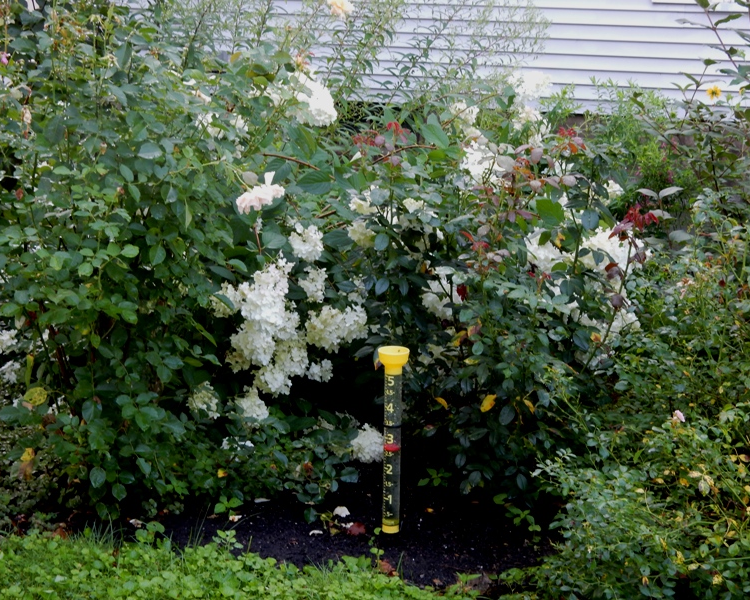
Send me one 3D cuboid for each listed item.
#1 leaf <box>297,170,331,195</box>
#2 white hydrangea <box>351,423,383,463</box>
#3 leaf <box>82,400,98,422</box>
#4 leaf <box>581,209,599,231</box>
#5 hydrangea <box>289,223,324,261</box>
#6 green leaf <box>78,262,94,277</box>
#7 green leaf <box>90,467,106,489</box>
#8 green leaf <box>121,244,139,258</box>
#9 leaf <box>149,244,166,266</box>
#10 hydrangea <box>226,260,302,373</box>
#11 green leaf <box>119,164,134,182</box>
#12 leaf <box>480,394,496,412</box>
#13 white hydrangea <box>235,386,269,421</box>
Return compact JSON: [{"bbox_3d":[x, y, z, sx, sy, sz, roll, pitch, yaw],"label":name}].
[{"bbox_3d":[-0.174,-0.338,4.000,0.104,0.081,0.025,-5,-30,-6],"label":"leaf"},{"bbox_3d":[-0.024,0.456,4.410,0.115,0.120,0.110,1,12,0],"label":"white hydrangea"},{"bbox_3d":[-0.824,0.322,4.000,0.048,0.065,0.018,-2,-14,-12],"label":"leaf"},{"bbox_3d":[0.653,-0.244,4.200,0.054,0.067,0.018,3,-7,9],"label":"leaf"},{"bbox_3d":[-0.216,-0.181,4.365,0.107,0.126,0.100,0,14,-3],"label":"hydrangea"},{"bbox_3d":[-0.813,-0.086,3.900,0.042,0.042,0.022,-2,-9,-12],"label":"green leaf"},{"bbox_3d":[-0.721,0.461,3.600,0.041,0.012,0.060,2,58,-9],"label":"green leaf"},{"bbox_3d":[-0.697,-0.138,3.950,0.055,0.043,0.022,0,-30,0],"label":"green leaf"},{"bbox_3d":[-0.574,-0.117,3.650,0.041,0.063,0.012,13,-24,-3],"label":"leaf"},{"bbox_3d":[-0.312,0.041,3.880,0.202,0.296,0.190,0,14,-5],"label":"hydrangea"},{"bbox_3d":[-0.666,-0.339,3.720,0.029,0.058,0.012,-34,-11,-19],"label":"green leaf"},{"bbox_3d":[0.307,0.281,3.750,0.030,0.059,0.012,39,-16,18],"label":"leaf"},{"bbox_3d":[-0.379,0.325,4.310,0.105,0.110,0.100,0,13,-6],"label":"white hydrangea"}]

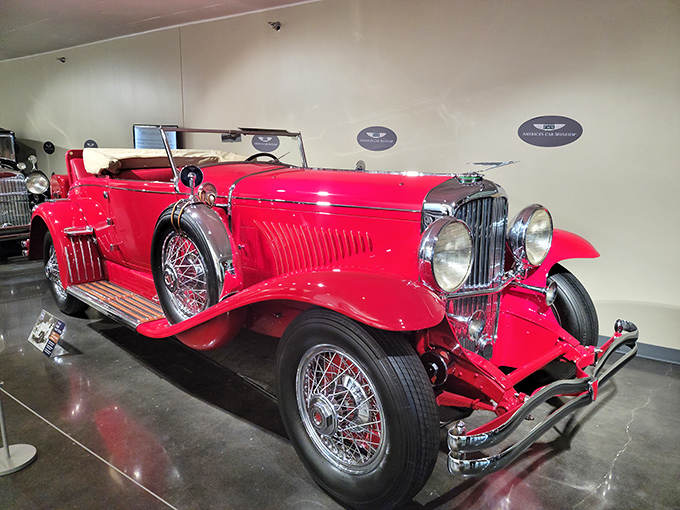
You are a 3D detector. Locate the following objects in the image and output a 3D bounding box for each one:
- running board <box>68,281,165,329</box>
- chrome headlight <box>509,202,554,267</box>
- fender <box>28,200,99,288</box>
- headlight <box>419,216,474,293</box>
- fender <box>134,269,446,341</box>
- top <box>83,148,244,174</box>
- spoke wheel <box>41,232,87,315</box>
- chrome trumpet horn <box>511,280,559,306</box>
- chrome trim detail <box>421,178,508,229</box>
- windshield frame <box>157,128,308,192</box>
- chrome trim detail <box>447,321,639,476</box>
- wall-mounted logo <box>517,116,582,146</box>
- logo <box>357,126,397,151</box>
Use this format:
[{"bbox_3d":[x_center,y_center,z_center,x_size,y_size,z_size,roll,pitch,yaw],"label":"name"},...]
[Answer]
[{"bbox_3d":[-1.711,0.351,3.748,0.290,0.055,1.470,-10,14,-43],"label":"running board"},{"bbox_3d":[0.922,-0.103,2.447,0.302,0.302,0.185,-10,14,-43],"label":"chrome headlight"},{"bbox_3d":[-2.643,-0.142,4.657,0.320,0.720,1.350,-10,14,-43],"label":"fender"},{"bbox_3d":[0.386,-0.005,1.942,0.302,0.302,0.185,-10,14,-43],"label":"headlight"},{"bbox_3d":[-0.362,0.294,2.398,0.480,0.650,2.210,-10,14,-43],"label":"fender"},{"bbox_3d":[-1.449,-0.800,4.283,1.220,0.220,0.790,-10,14,-43],"label":"top"},{"bbox_3d":[-2.560,0.146,4.579,0.200,0.798,0.798,-10,14,-43],"label":"spoke wheel"},{"bbox_3d":[0.968,0.174,2.474,0.130,0.130,0.260,-10,14,-43],"label":"chrome trumpet horn"},{"bbox_3d":[0.616,-0.241,2.258,0.540,0.250,0.230,-10,14,-43],"label":"chrome trim detail"},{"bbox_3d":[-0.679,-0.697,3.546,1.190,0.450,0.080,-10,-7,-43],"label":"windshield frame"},{"bbox_3d":[0.964,0.530,2.038,1.570,0.190,0.230,-10,14,-43],"label":"chrome trim detail"},{"bbox_3d":[1.526,-0.897,3.566,0.460,0.230,0.015,7,13,40],"label":"wall-mounted logo"},{"bbox_3d":[0.339,-1.077,4.551,0.460,0.230,0.015,7,13,40],"label":"logo"}]

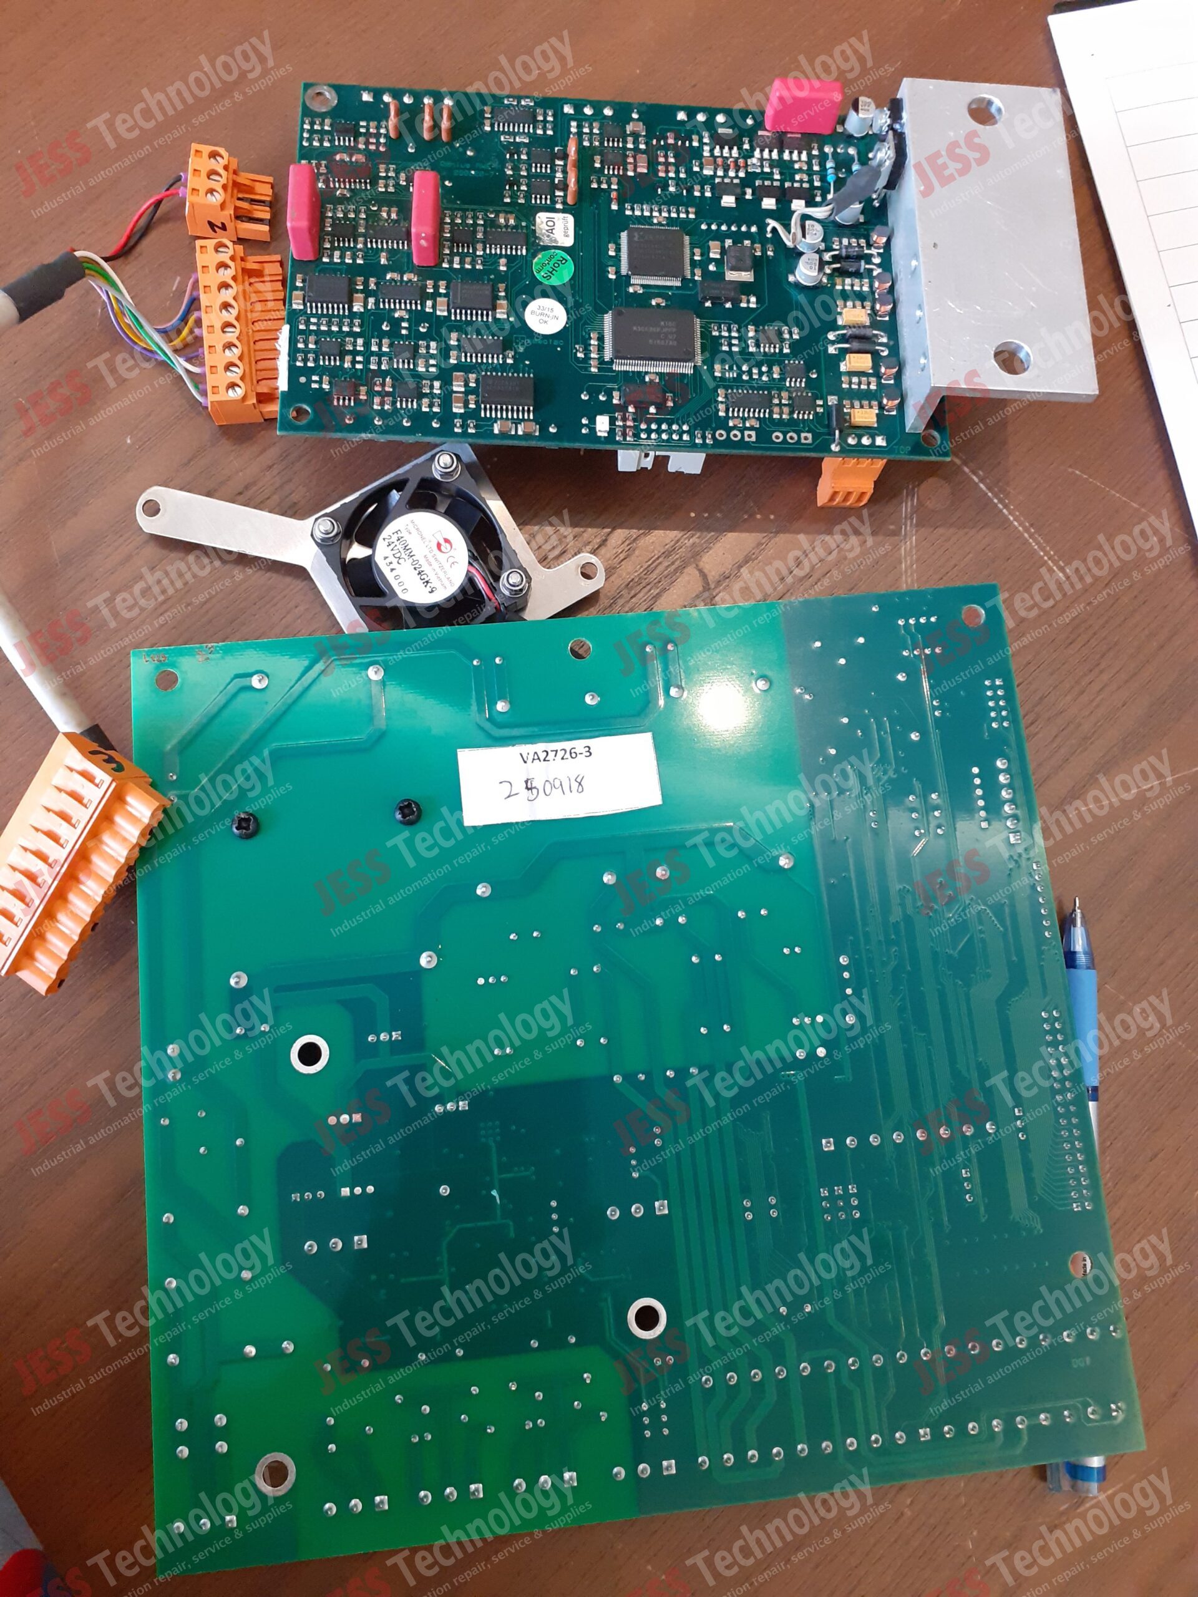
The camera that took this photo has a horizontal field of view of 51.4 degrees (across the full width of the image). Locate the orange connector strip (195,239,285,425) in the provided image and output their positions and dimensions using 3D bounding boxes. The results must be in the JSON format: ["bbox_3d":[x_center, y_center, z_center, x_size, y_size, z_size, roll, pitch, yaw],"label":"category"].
[{"bbox_3d":[-0.086,-0.115,0.307,0.021,0.013,0.041,-6,84,-5],"label":"orange connector strip"}]

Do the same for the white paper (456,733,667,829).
[{"bbox_3d":[-0.009,-0.004,0.278,0.044,0.001,0.018,-5,79,-4],"label":"white paper"}]

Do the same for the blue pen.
[{"bbox_3d":[0.114,0.094,0.299,0.012,0.011,0.140,2,83,-4],"label":"blue pen"}]

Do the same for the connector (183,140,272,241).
[{"bbox_3d":[-0.093,-0.151,0.313,0.020,0.015,0.015,3,82,-12],"label":"connector"}]

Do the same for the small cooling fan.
[{"bbox_3d":[-0.056,-0.056,0.300,0.115,0.018,0.067,3,83,-4],"label":"small cooling fan"}]

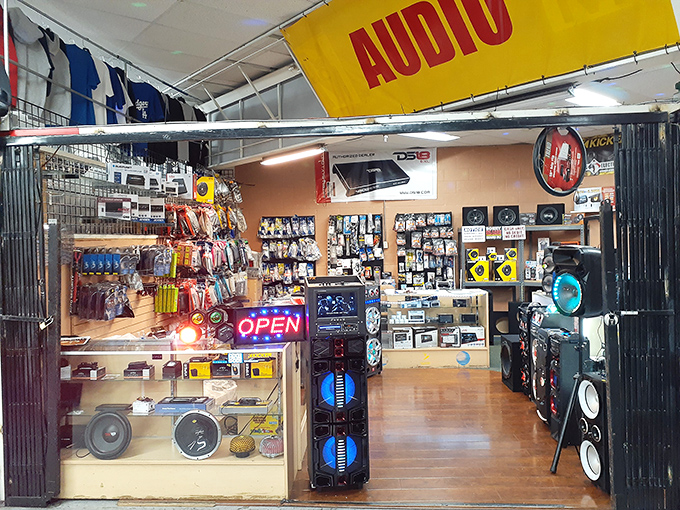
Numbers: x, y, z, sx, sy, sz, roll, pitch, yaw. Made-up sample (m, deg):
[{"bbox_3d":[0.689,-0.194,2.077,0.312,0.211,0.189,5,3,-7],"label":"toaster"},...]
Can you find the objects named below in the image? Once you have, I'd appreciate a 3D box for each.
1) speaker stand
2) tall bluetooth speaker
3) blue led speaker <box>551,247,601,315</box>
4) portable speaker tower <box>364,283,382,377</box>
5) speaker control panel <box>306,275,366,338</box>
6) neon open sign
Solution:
[{"bbox_3d":[1.758,0.982,3.885,0.520,1.080,0.500,-1,1,4],"label":"speaker stand"},{"bbox_3d":[-0.026,0.860,3.743,0.390,1.410,0.320,-1,1,-7],"label":"tall bluetooth speaker"},{"bbox_3d":[1.840,0.202,4.050,0.290,0.535,0.355,-2,2,-22],"label":"blue led speaker"},{"bbox_3d":[0.247,0.923,6.551,0.360,1.130,0.390,0,2,35],"label":"portable speaker tower"},{"bbox_3d":[-0.037,0.351,3.730,0.390,0.390,0.320,-1,1,-7],"label":"speaker control panel"},{"bbox_3d":[-0.485,0.490,3.700,0.500,0.250,0.030,-2,2,-18],"label":"neon open sign"}]

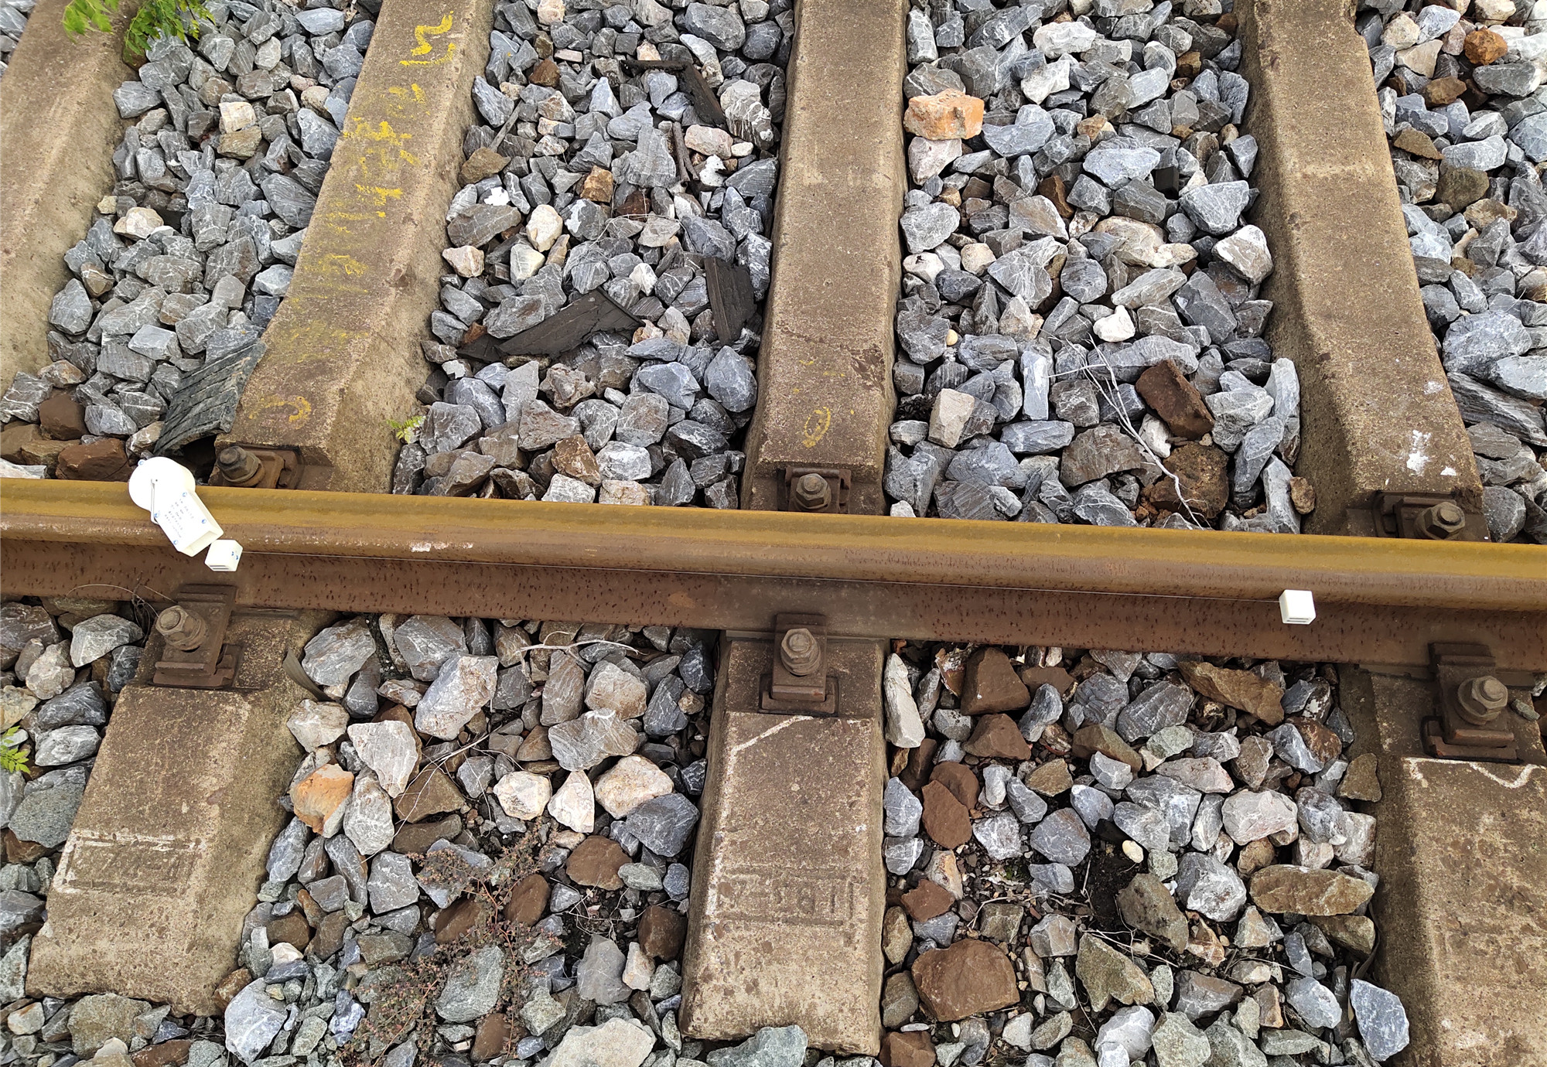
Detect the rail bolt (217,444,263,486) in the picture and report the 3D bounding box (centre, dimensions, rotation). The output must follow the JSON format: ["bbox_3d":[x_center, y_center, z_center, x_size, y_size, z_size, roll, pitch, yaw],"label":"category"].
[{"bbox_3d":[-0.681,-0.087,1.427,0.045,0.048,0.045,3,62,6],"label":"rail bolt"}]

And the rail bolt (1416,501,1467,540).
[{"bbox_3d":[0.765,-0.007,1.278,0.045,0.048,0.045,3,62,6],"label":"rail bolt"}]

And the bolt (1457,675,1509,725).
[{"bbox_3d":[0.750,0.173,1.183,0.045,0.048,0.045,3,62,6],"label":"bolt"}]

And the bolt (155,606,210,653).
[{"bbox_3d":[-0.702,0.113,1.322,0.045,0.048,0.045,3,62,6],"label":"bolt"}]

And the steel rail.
[{"bbox_3d":[-0.062,0.031,1.294,1.840,0.140,0.114,3,62,6],"label":"steel rail"}]

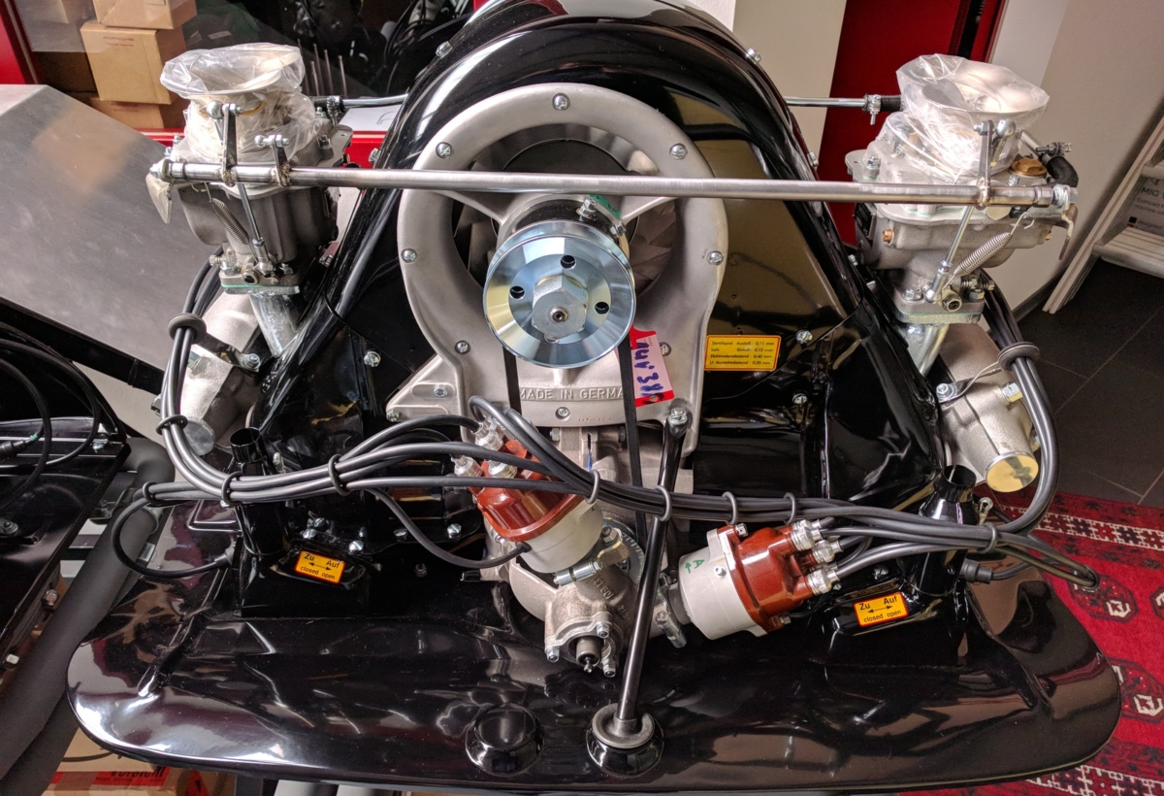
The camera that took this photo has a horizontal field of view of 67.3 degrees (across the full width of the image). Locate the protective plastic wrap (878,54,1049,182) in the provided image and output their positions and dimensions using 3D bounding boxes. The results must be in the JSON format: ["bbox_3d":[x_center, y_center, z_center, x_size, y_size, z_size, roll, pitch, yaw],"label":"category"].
[{"bbox_3d":[0.292,-0.224,0.682,0.124,0.070,0.118,0,36,0],"label":"protective plastic wrap"}]

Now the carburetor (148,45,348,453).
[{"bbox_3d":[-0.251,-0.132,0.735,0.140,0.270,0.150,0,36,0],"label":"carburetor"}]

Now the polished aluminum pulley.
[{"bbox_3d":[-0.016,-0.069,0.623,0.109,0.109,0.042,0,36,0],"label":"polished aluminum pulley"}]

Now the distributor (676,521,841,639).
[{"bbox_3d":[0.135,0.139,0.665,0.117,0.080,0.086,-25,74,16],"label":"distributor"}]

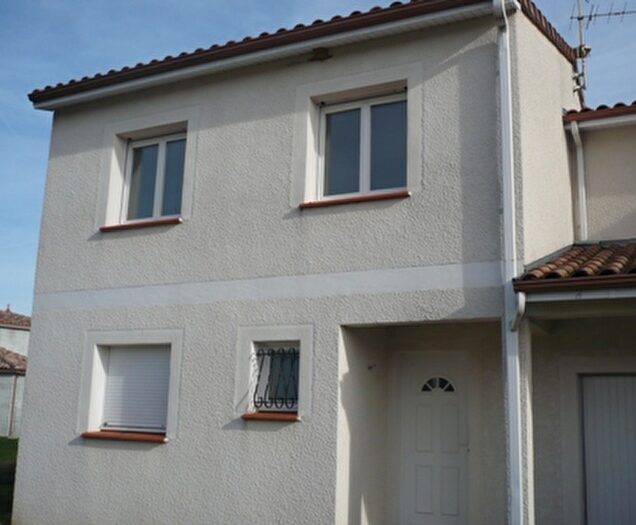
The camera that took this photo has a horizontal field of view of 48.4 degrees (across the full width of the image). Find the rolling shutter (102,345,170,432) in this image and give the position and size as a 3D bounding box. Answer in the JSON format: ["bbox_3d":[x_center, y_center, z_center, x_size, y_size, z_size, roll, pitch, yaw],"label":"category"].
[{"bbox_3d":[-2.146,1.556,8.790,1.179,1.043,0.101,-4,-13,26],"label":"rolling shutter"}]

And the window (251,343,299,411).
[{"bbox_3d":[-0.461,1.267,7.725,0.604,0.667,0.171,-4,-13,26],"label":"window"}]

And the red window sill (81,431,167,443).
[{"bbox_3d":[-2.247,2.095,8.479,1.295,0.085,0.292,-4,-13,26],"label":"red window sill"}]

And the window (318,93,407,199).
[{"bbox_3d":[0.554,-1.311,8.096,1.179,1.164,0.101,-4,-13,26],"label":"window"}]

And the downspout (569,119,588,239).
[{"bbox_3d":[4.011,-1.242,10.816,0.099,1.718,0.473,-4,-13,26],"label":"downspout"}]

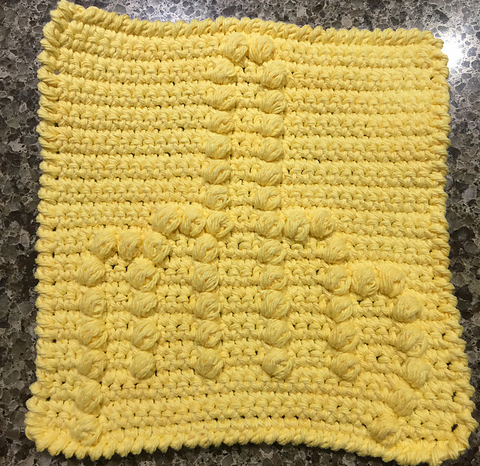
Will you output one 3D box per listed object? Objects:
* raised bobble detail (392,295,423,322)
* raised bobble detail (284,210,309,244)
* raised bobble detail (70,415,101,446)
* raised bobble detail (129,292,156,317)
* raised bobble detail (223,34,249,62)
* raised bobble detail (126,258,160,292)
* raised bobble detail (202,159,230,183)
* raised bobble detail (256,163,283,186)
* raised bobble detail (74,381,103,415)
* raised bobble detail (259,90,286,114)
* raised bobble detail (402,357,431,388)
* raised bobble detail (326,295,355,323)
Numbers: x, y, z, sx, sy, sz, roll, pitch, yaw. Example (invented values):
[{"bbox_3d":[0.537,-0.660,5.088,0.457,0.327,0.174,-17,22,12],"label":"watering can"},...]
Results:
[{"bbox_3d":[0.088,0.040,0.281,0.015,0.009,0.014,0,81,0],"label":"raised bobble detail"},{"bbox_3d":[0.031,-0.004,0.294,0.013,0.008,0.016,0,81,0],"label":"raised bobble detail"},{"bbox_3d":[-0.077,0.099,0.269,0.015,0.009,0.015,0,78,0],"label":"raised bobble detail"},{"bbox_3d":[-0.052,0.038,0.287,0.015,0.010,0.013,0,78,0],"label":"raised bobble detail"},{"bbox_3d":[-0.002,-0.106,0.310,0.015,0.008,0.018,0,81,0],"label":"raised bobble detail"},{"bbox_3d":[-0.052,0.022,0.283,0.016,0.009,0.016,0,81,0],"label":"raised bobble detail"},{"bbox_3d":[-0.013,-0.035,0.302,0.015,0.010,0.013,0,78,0],"label":"raised bobble detail"},{"bbox_3d":[0.016,-0.032,0.297,0.014,0.009,0.012,0,78,0],"label":"raised bobble detail"},{"bbox_3d":[-0.077,0.085,0.274,0.014,0.009,0.016,0,81,0],"label":"raised bobble detail"},{"bbox_3d":[0.019,-0.076,0.310,0.016,0.010,0.013,0,78,0],"label":"raised bobble detail"},{"bbox_3d":[0.090,0.071,0.275,0.014,0.009,0.015,0,78,0],"label":"raised bobble detail"},{"bbox_3d":[0.055,0.042,0.293,0.015,0.009,0.015,0,81,0],"label":"raised bobble detail"}]

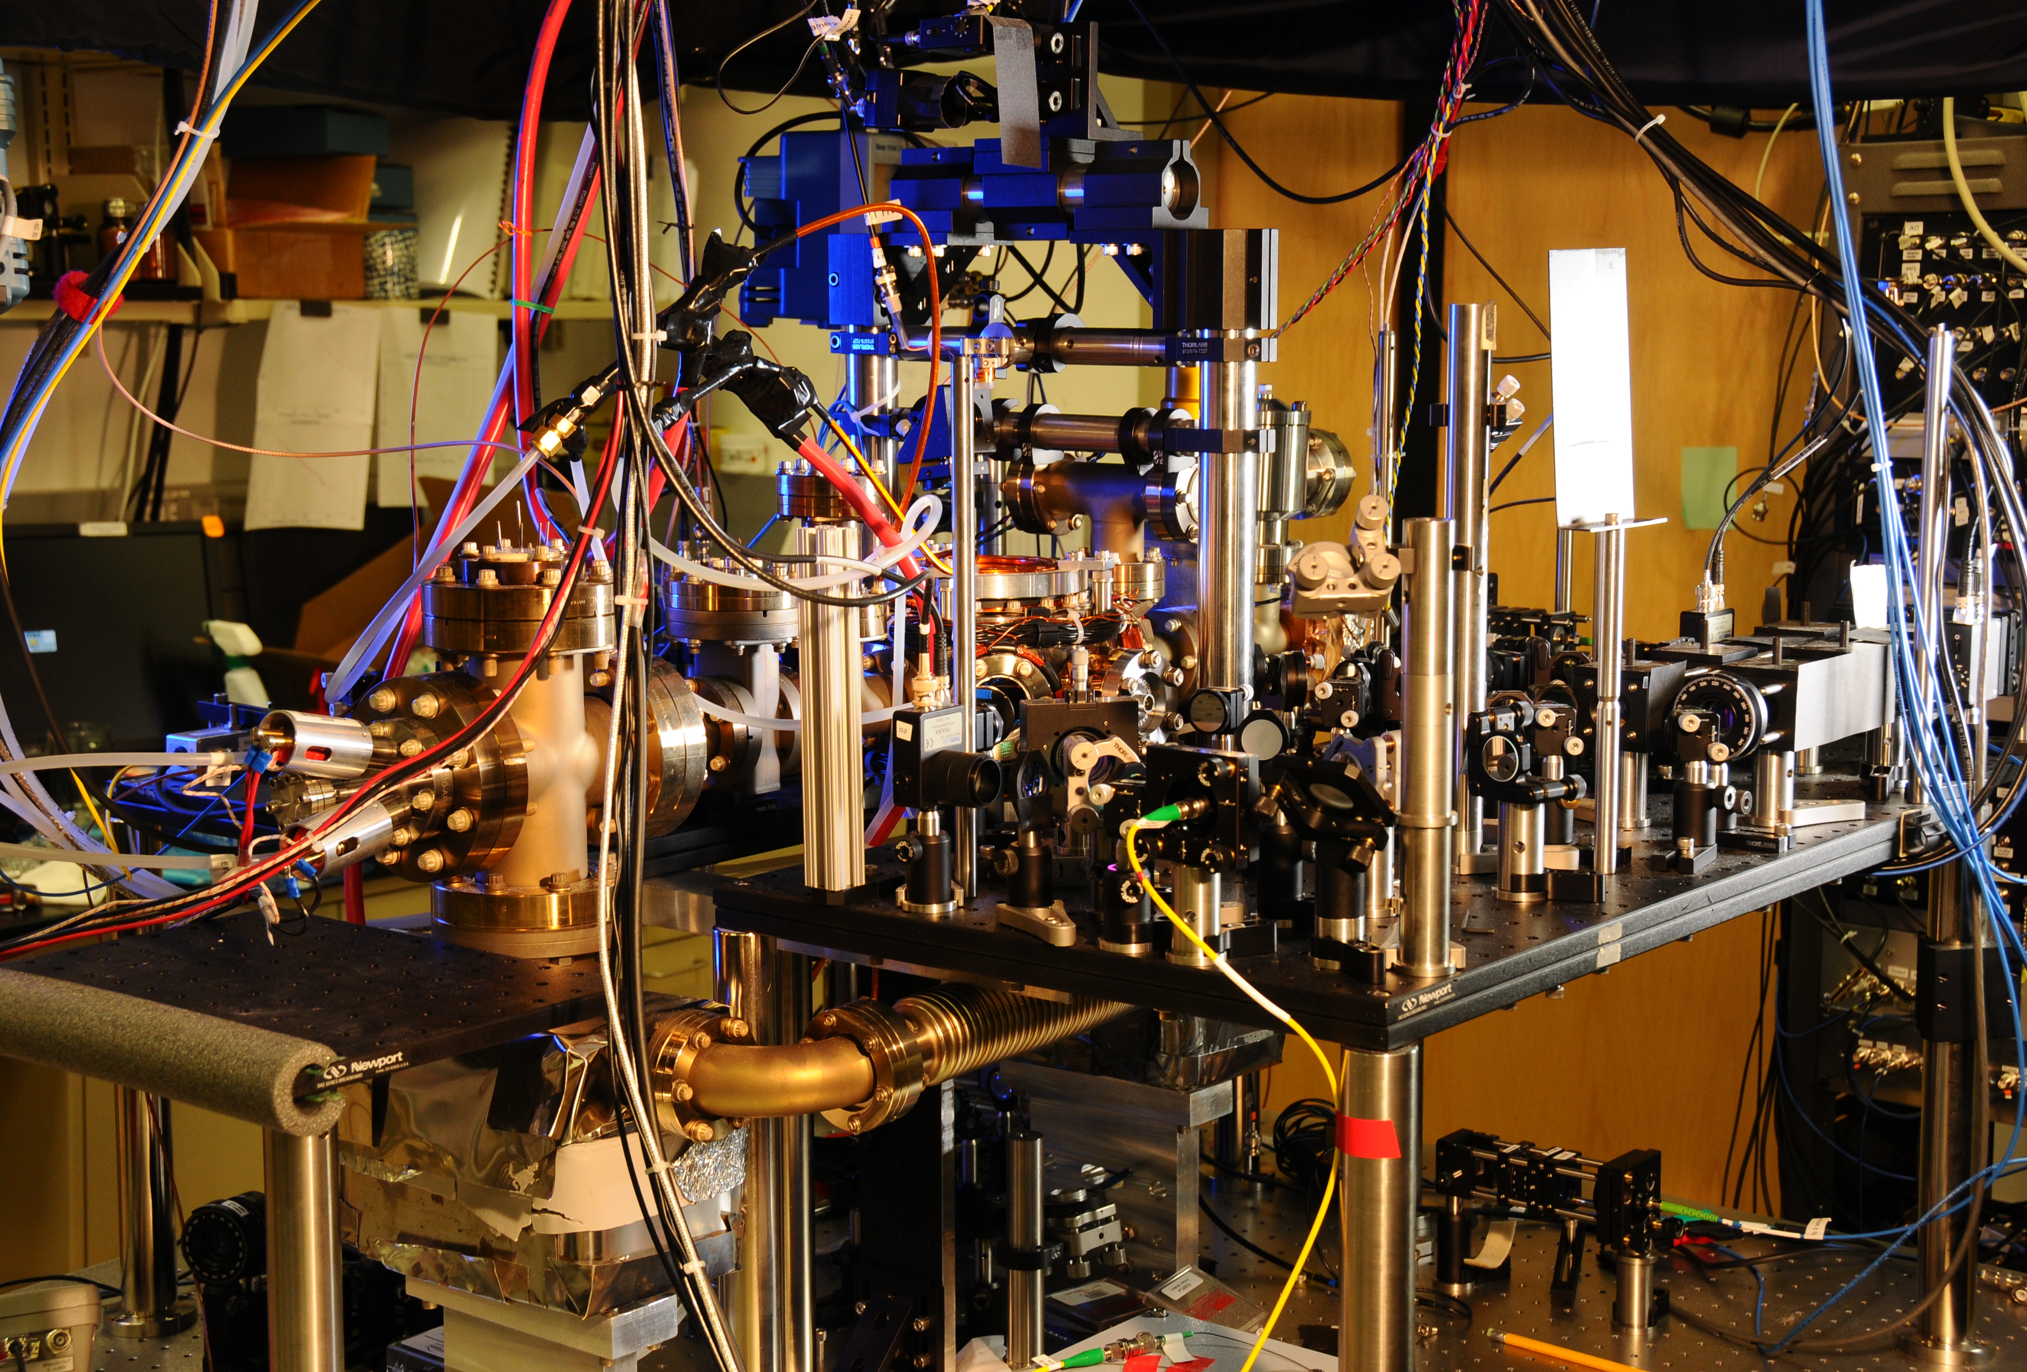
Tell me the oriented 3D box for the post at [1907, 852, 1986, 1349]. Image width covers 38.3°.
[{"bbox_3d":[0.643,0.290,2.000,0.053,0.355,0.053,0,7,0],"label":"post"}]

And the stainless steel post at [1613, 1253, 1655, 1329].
[{"bbox_3d":[0.442,0.431,2.075,0.030,0.052,0.030,0,7,0],"label":"stainless steel post"}]

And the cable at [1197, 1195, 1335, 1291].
[{"bbox_3d":[0.189,0.425,2.274,0.035,0.014,0.220,-3,8,-22],"label":"cable"}]

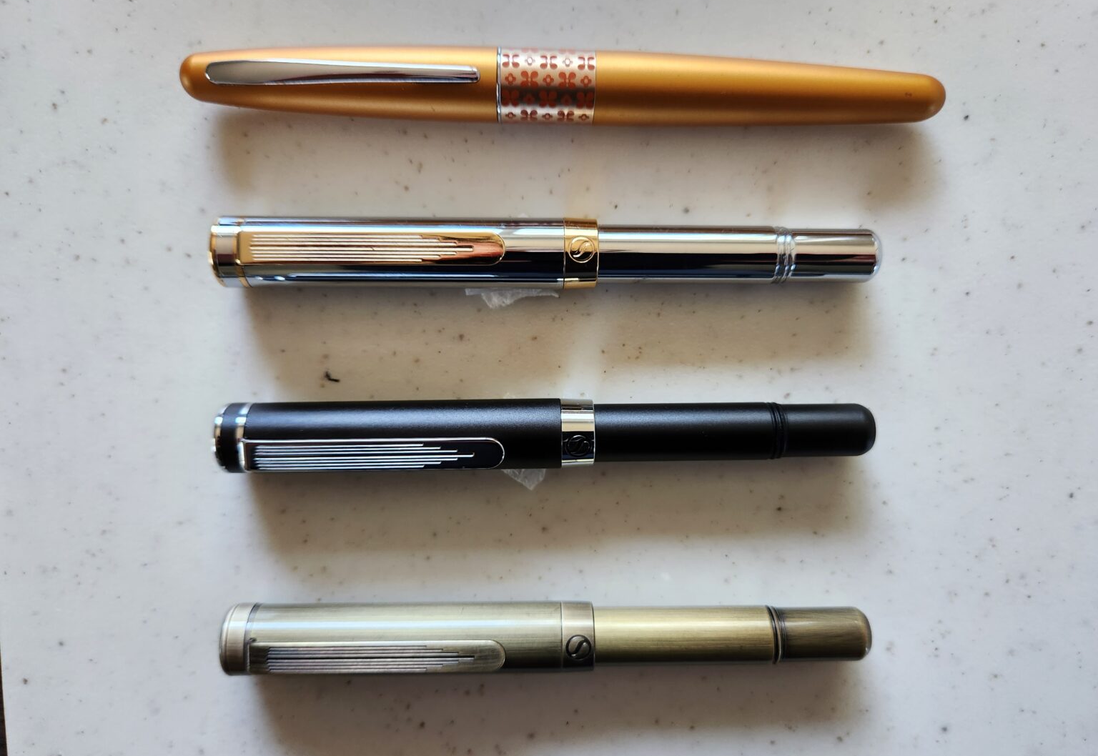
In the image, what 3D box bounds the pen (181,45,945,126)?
[{"bbox_3d":[0.003,-0.053,0.132,0.138,0.015,0.013,2,93,0],"label":"pen"}]

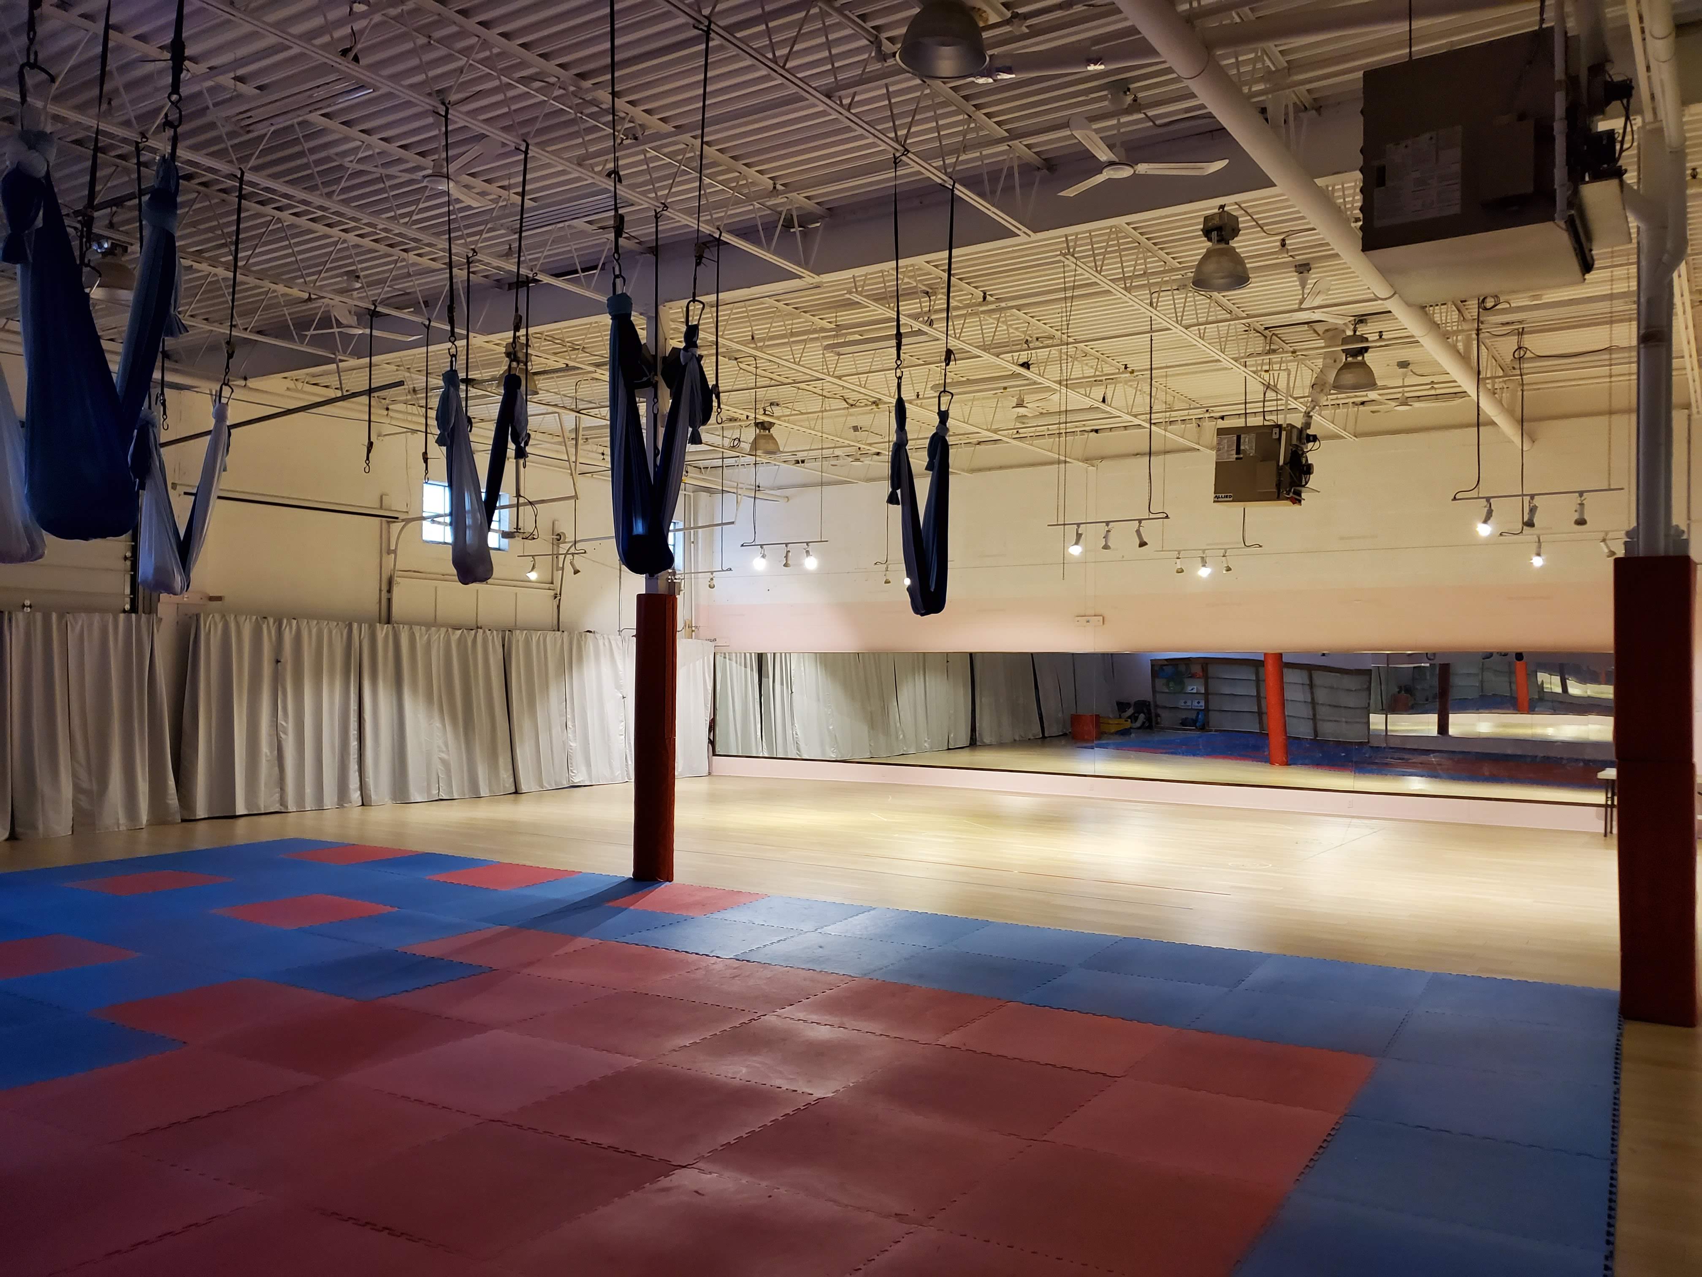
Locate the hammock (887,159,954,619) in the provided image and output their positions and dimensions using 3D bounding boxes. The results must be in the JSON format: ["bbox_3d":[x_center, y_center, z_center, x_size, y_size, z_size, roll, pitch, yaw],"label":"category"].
[{"bbox_3d":[0.454,-1.586,8.242,0.200,2.891,0.620,0,-2,33],"label":"hammock"}]

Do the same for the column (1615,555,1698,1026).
[{"bbox_3d":[4.522,0.832,7.176,0.346,2.559,0.326,0,-2,31],"label":"column"}]

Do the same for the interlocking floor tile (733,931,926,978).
[{"bbox_3d":[-0.123,2.109,8.518,1.000,0.030,1.000,0,-2,30],"label":"interlocking floor tile"}]

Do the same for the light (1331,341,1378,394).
[{"bbox_3d":[4.774,-2.609,12.102,0.425,0.480,0.425,0,-2,31],"label":"light"}]

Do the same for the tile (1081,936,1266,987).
[{"bbox_3d":[2.116,2.127,8.373,1.000,0.030,1.000,0,-2,30],"label":"tile"}]

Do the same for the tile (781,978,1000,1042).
[{"bbox_3d":[0.238,2.073,7.136,1.000,0.030,1.000,0,-2,30],"label":"tile"}]

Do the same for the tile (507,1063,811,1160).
[{"bbox_3d":[-0.789,2.005,5.429,1.000,0.025,1.000,0,-2,31],"label":"tile"}]

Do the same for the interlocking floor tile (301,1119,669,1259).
[{"bbox_3d":[-1.308,1.973,4.593,1.000,0.025,1.000,0,-2,31],"label":"interlocking floor tile"}]

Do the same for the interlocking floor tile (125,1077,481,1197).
[{"bbox_3d":[-2.177,1.976,5.078,1.000,0.025,1.000,0,-2,31],"label":"interlocking floor tile"}]

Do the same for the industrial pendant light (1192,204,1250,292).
[{"bbox_3d":[2.540,-2.692,8.751,0.412,0.528,0.412,0,-2,33],"label":"industrial pendant light"}]

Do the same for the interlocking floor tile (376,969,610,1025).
[{"bbox_3d":[-2.000,2.054,7.290,1.000,0.030,1.000,0,-2,30],"label":"interlocking floor tile"}]

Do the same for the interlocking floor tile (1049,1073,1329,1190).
[{"bbox_3d":[1.438,2.029,5.286,1.000,0.025,1.000,0,-2,30],"label":"interlocking floor tile"}]

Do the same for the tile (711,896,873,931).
[{"bbox_3d":[-0.471,2.111,9.775,0.987,0.030,0.987,0,-2,31],"label":"tile"}]

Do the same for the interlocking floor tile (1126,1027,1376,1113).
[{"bbox_3d":[1.938,2.061,6.113,1.000,0.030,1.000,0,-2,30],"label":"interlocking floor tile"}]

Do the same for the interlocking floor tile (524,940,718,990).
[{"bbox_3d":[-1.495,2.072,8.138,1.000,0.025,1.000,0,-2,30],"label":"interlocking floor tile"}]

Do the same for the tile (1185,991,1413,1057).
[{"bbox_3d":[2.441,2.094,6.983,1.000,0.025,1.000,0,-2,31],"label":"tile"}]

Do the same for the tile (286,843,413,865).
[{"bbox_3d":[-4.872,2.155,12.551,1.000,0.025,1.000,0,-2,30],"label":"tile"}]

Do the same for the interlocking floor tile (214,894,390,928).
[{"bbox_3d":[-4.120,2.081,9.704,1.000,0.025,1.000,0,-2,30],"label":"interlocking floor tile"}]

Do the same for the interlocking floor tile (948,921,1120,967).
[{"bbox_3d":[1.231,2.102,8.764,0.987,0.030,0.987,0,-2,31],"label":"interlocking floor tile"}]

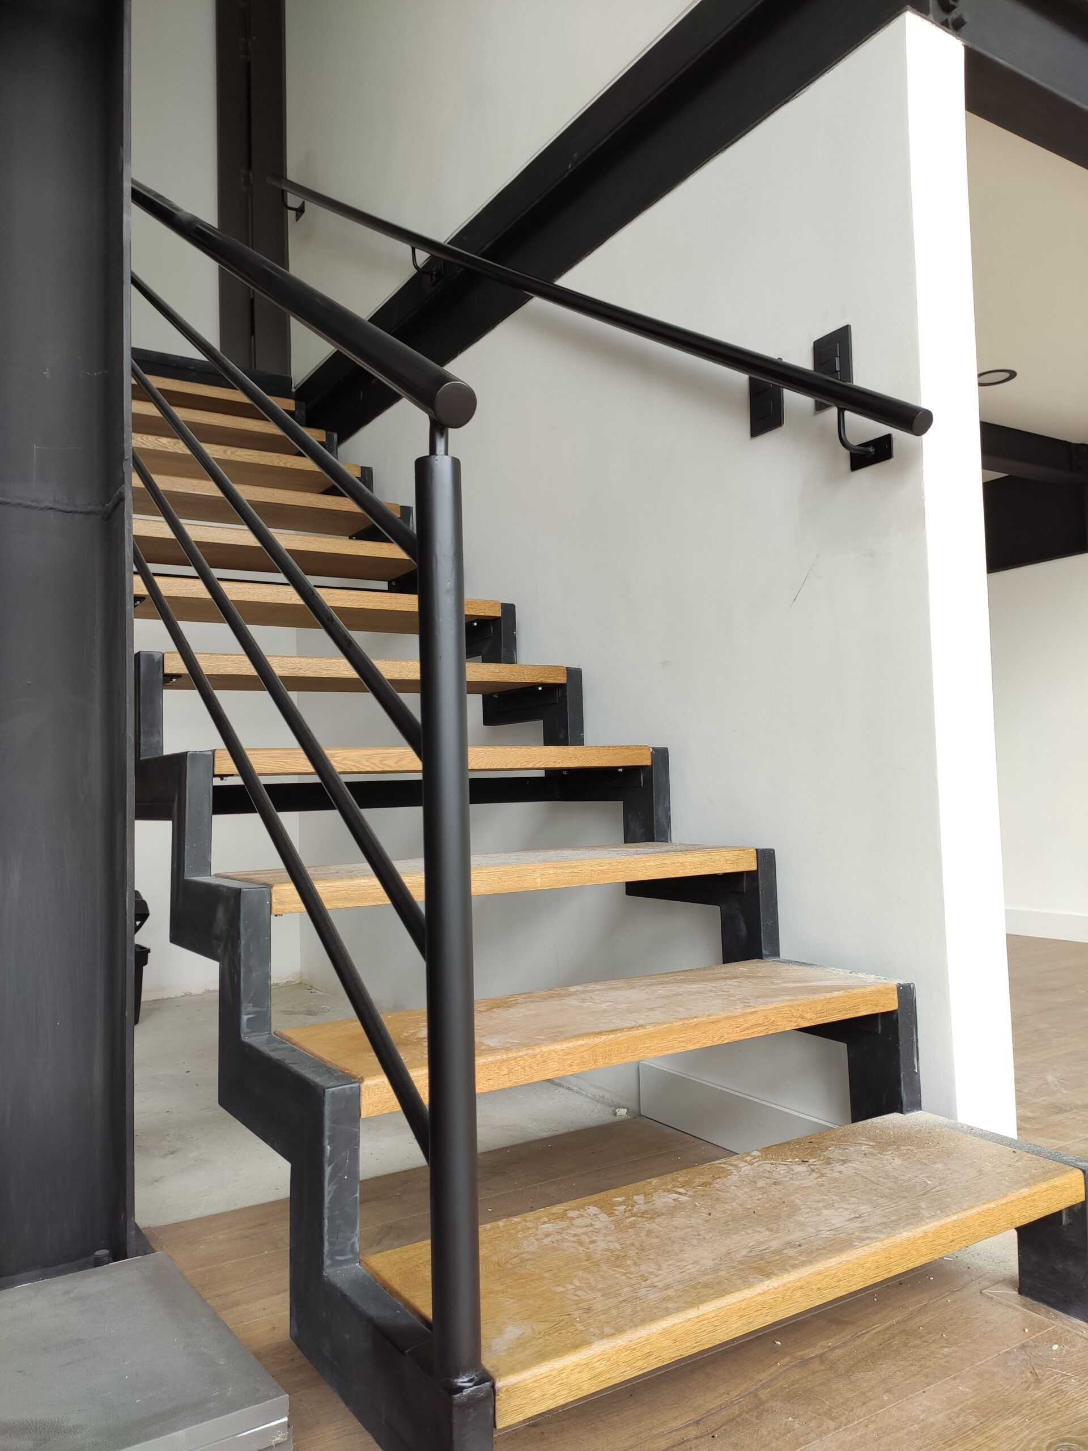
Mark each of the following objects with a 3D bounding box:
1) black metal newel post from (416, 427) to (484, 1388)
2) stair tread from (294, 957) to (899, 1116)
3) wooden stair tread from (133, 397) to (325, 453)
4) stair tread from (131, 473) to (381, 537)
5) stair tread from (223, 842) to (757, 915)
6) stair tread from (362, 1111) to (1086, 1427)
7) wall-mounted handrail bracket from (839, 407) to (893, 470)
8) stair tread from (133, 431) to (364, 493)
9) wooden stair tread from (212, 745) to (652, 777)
[{"bbox_3d":[-0.083,0.144,0.944,0.040,0.823,0.040,-2,-3,0],"label":"black metal newel post"},{"bbox_3d":[0.087,0.409,1.507,0.841,0.038,0.284,0,-4,-32],"label":"stair tread"},{"bbox_3d":[-1.157,-0.949,3.522,0.841,0.038,0.284,0,-4,-32],"label":"wooden stair tread"},{"bbox_3d":[-0.846,-0.610,3.018,0.841,0.038,0.284,0,-4,-32],"label":"stair tread"},{"bbox_3d":[-0.069,0.239,1.758,0.841,0.038,0.284,0,-4,-32],"label":"stair tread"},{"bbox_3d":[0.242,0.578,1.255,0.841,0.038,0.284,0,-4,-32],"label":"stair tread"},{"bbox_3d":[0.491,-0.455,1.721,0.079,0.081,0.083,0,-4,-32],"label":"wall-mounted handrail bracket"},{"bbox_3d":[-1.002,-0.779,3.270,0.841,0.038,0.284,0,-4,-32],"label":"stair tread"},{"bbox_3d":[-0.224,0.069,2.010,0.841,0.038,0.284,0,-4,-32],"label":"wooden stair tread"}]

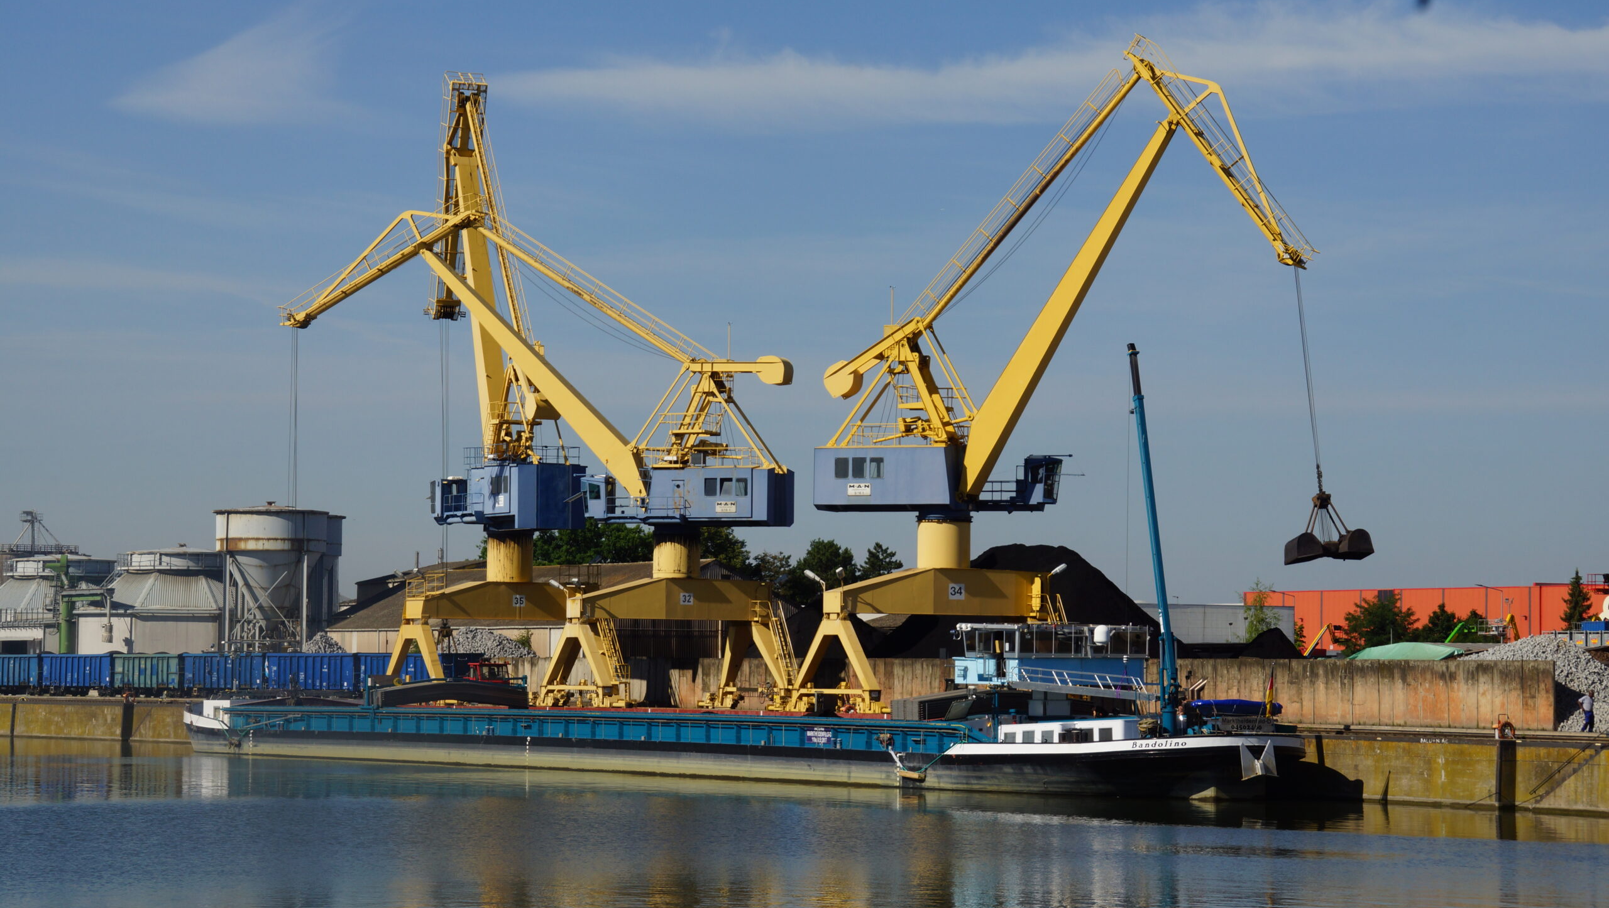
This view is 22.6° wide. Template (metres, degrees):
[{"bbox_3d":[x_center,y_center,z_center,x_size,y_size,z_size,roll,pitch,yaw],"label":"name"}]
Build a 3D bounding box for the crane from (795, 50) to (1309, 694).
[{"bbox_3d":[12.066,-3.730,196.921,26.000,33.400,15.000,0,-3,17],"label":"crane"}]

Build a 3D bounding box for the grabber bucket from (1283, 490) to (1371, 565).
[{"bbox_3d":[25.117,3.525,192.960,3.700,3.300,2.000,-5,-3,-16],"label":"grabber bucket"}]

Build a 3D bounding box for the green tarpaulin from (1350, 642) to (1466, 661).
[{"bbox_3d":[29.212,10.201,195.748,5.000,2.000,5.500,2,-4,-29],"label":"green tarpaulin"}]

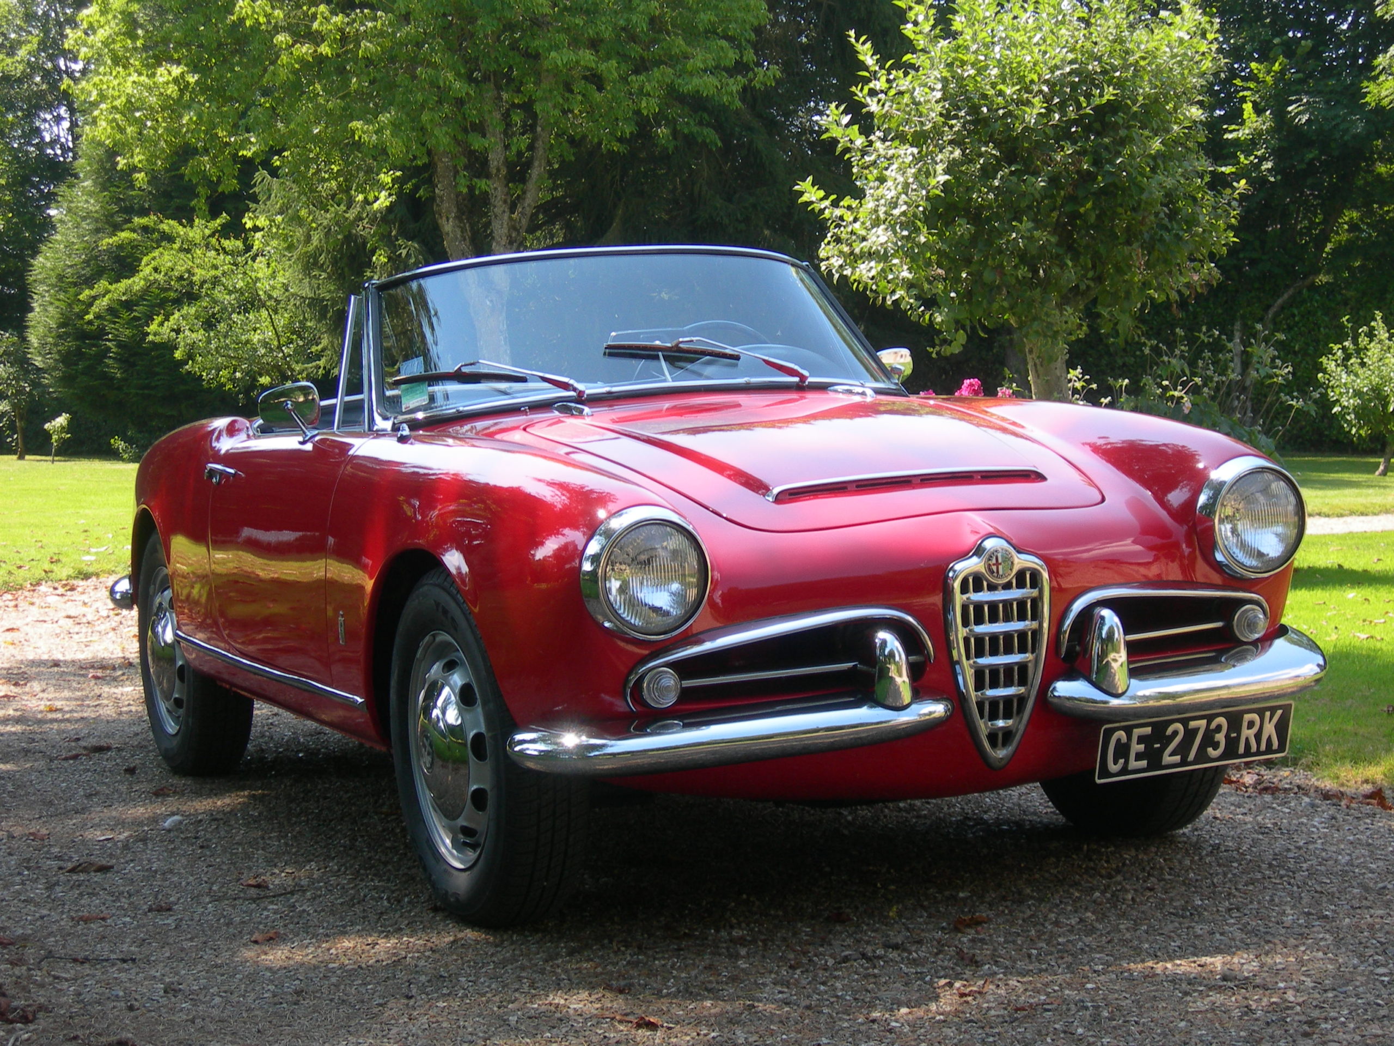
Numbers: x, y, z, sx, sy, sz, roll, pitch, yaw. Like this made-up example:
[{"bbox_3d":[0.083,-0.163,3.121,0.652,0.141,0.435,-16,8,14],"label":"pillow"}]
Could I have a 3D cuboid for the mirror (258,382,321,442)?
[{"bbox_3d":[-0.826,-0.226,5.887,0.130,0.122,0.085,-4,4,-3],"label":"mirror"}]

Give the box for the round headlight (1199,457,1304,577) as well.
[{"bbox_3d":[0.945,-0.010,4.983,0.205,0.206,0.100,-5,4,-23],"label":"round headlight"}]

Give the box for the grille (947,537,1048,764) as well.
[{"bbox_3d":[0.484,0.211,4.678,0.182,0.380,0.085,-5,7,-23],"label":"grille"}]

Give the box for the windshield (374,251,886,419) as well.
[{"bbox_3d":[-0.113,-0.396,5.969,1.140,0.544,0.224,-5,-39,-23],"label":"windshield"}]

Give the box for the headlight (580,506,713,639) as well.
[{"bbox_3d":[-0.082,0.077,4.550,0.205,0.206,0.100,-5,4,-23],"label":"headlight"}]

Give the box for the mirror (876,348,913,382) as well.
[{"bbox_3d":[0.451,-0.331,6.426,0.127,0.122,0.085,-7,5,-43],"label":"mirror"}]

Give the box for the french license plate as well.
[{"bbox_3d":[0.856,0.375,4.968,0.453,0.100,0.012,-4,14,-35],"label":"french license plate"}]

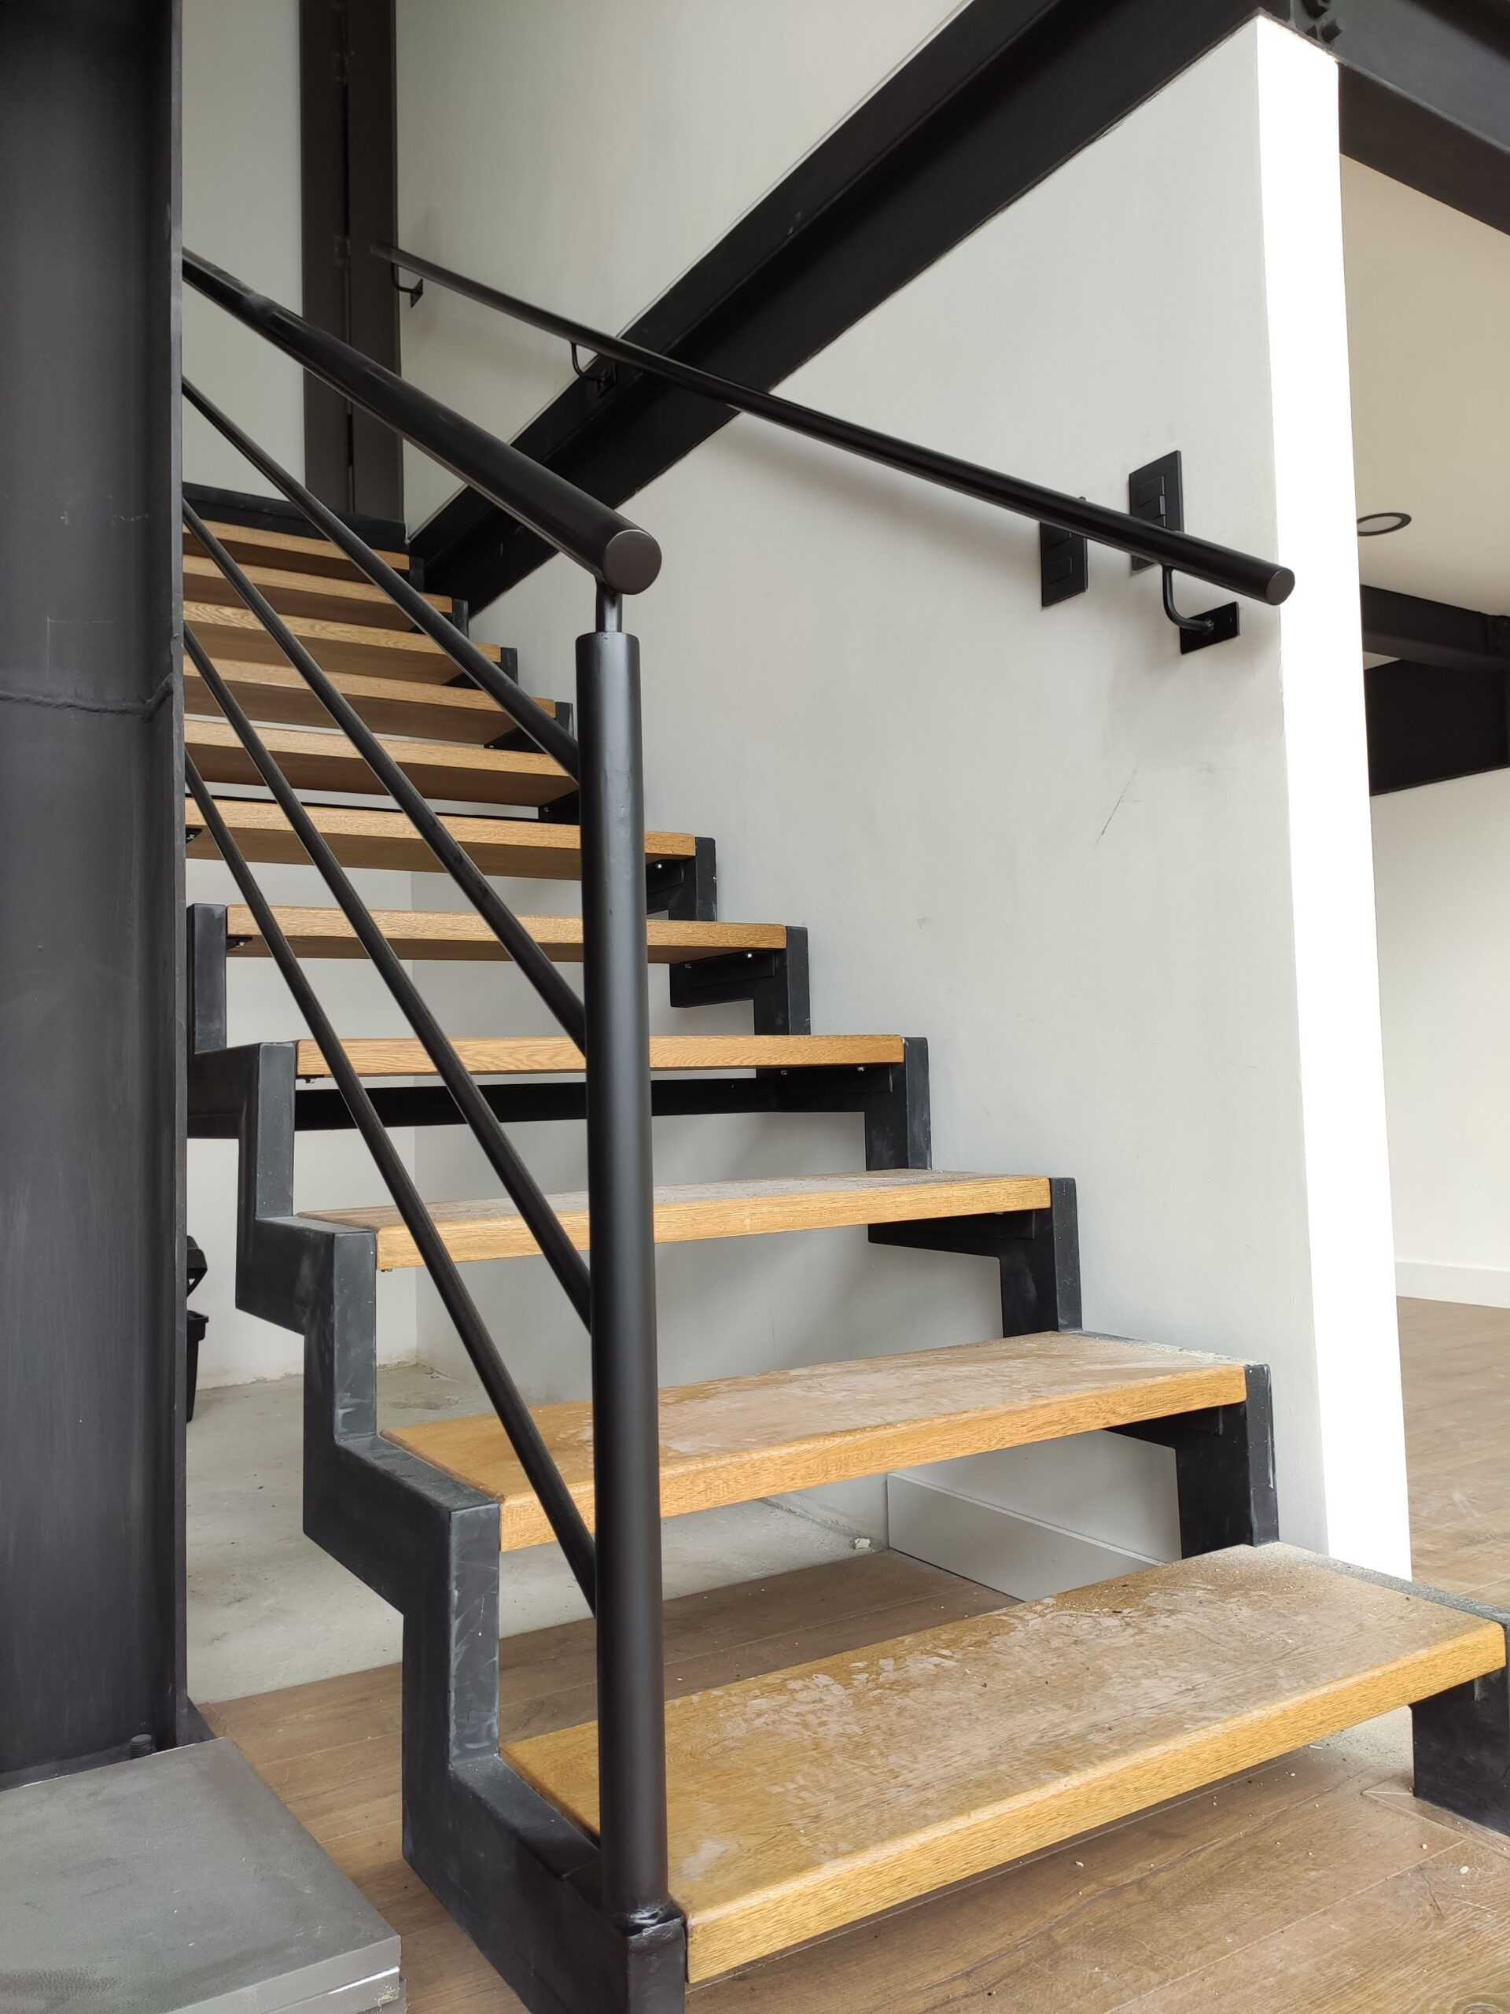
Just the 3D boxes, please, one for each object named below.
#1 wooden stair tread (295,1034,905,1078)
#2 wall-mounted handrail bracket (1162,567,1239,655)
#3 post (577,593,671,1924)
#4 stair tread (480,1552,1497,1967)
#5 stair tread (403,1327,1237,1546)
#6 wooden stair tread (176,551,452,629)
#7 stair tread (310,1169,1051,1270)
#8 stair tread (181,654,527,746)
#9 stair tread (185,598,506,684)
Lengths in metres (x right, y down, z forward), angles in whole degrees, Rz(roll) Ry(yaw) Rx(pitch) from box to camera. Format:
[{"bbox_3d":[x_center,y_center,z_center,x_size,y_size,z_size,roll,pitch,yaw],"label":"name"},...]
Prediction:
[{"bbox_3d":[-0.224,0.069,2.010,0.841,0.038,0.284,0,-4,-32],"label":"wooden stair tread"},{"bbox_3d":[0.491,-0.455,1.721,0.079,0.081,0.083,0,-4,-32],"label":"wall-mounted handrail bracket"},{"bbox_3d":[-0.083,0.144,0.944,0.040,0.823,0.040,-2,-3,0],"label":"post"},{"bbox_3d":[0.242,0.578,1.255,0.841,0.038,0.284,0,-4,-32],"label":"stair tread"},{"bbox_3d":[0.087,0.409,1.507,0.841,0.038,0.284,0,-4,-32],"label":"stair tread"},{"bbox_3d":[-1.157,-0.949,3.522,0.841,0.038,0.284,0,-4,-32],"label":"wooden stair tread"},{"bbox_3d":[-0.069,0.239,1.758,0.841,0.038,0.284,0,-4,-32],"label":"stair tread"},{"bbox_3d":[-0.846,-0.610,3.018,0.841,0.038,0.284,0,-4,-32],"label":"stair tread"},{"bbox_3d":[-1.002,-0.779,3.270,0.841,0.038,0.284,0,-4,-32],"label":"stair tread"}]

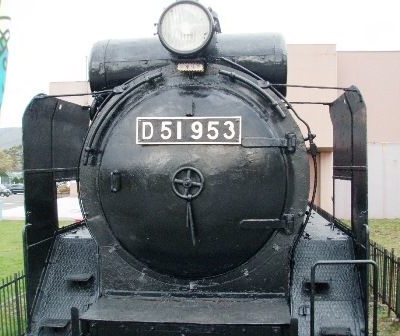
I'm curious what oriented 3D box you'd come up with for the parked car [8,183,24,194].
[{"bbox_3d":[-23.500,2.934,66.500,4.300,1.450,1.680,0,0,3],"label":"parked car"}]

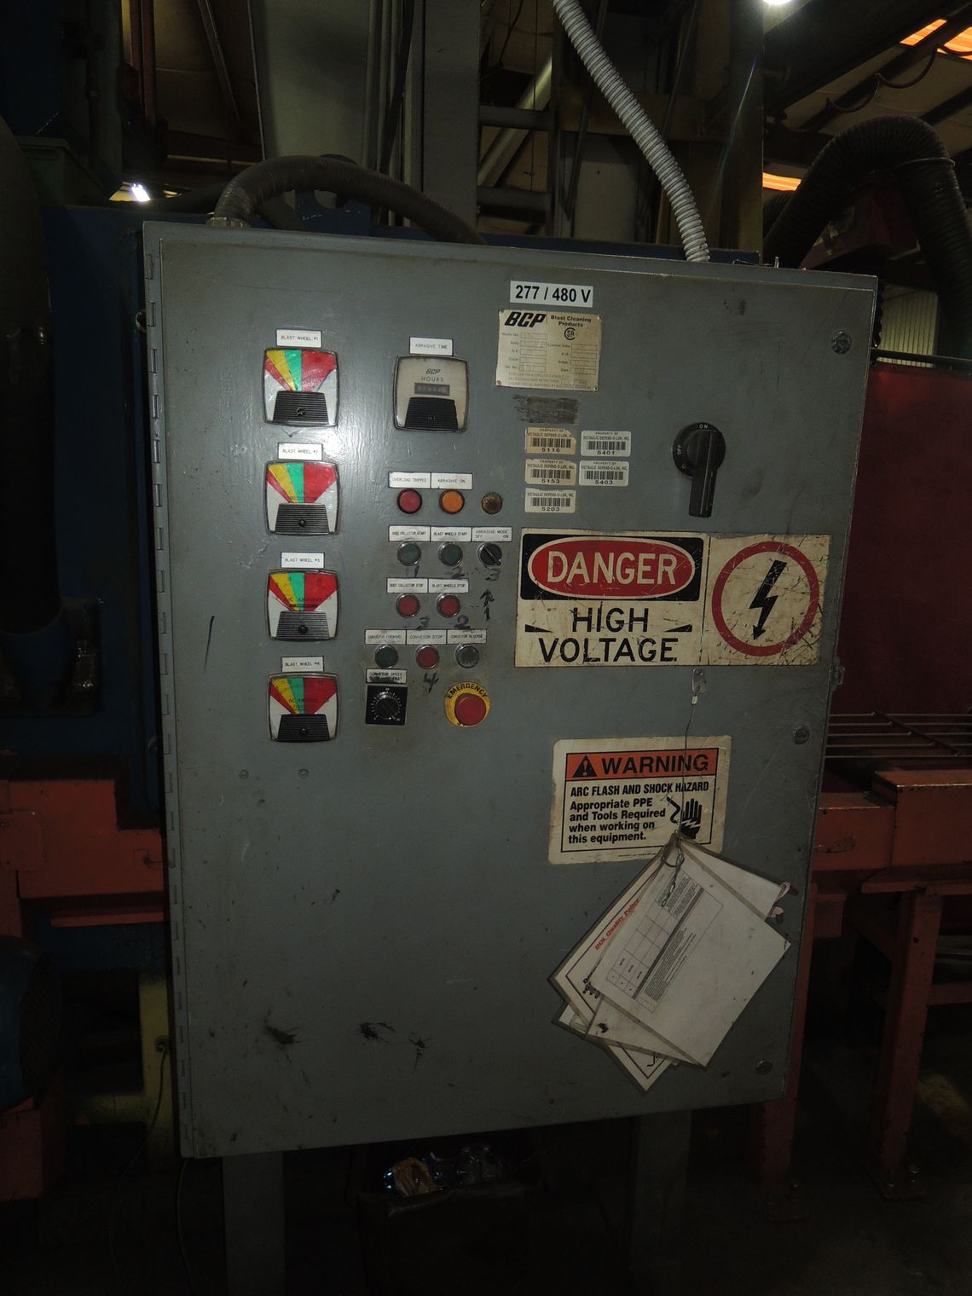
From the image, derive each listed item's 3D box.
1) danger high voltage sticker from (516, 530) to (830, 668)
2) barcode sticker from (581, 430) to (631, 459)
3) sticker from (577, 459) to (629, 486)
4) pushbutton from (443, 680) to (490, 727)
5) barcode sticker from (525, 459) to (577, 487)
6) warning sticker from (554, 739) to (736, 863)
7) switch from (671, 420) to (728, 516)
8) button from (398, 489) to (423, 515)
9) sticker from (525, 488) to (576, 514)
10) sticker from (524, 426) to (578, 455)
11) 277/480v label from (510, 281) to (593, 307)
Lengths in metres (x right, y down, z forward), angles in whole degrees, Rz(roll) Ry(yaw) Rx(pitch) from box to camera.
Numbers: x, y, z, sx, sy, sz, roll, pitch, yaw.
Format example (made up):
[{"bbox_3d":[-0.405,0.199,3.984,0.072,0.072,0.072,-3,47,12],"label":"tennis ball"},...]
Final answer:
[{"bbox_3d":[0.251,-0.063,1.182,0.424,0.178,0.004,0,11,-10],"label":"danger high voltage sticker"},{"bbox_3d":[0.151,-0.256,1.125,0.064,0.030,0.004,0,11,-10],"label":"barcode sticker"},{"bbox_3d":[0.150,-0.219,1.132,0.065,0.030,0.004,0,11,-10],"label":"sticker"},{"bbox_3d":[-0.021,0.077,1.146,0.060,0.060,0.035,0,11,-10],"label":"pushbutton"},{"bbox_3d":[0.082,-0.218,1.120,0.065,0.028,0.004,0,11,-10],"label":"barcode sticker"},{"bbox_3d":[0.213,0.208,1.230,0.251,0.175,0.004,0,11,-10],"label":"warning sticker"},{"bbox_3d":[0.273,-0.224,1.131,0.072,0.116,0.046,0,11,-10],"label":"switch"},{"bbox_3d":[-0.092,-0.178,1.091,0.030,0.030,0.016,0,11,-10],"label":"button"},{"bbox_3d":[0.082,-0.184,1.127,0.065,0.029,0.004,0,11,-10],"label":"sticker"},{"bbox_3d":[0.082,-0.256,1.112,0.065,0.030,0.004,0,11,-10],"label":"sticker"},{"bbox_3d":[0.080,-0.424,1.077,0.102,0.024,0.004,0,11,-10],"label":"277/480v label"}]

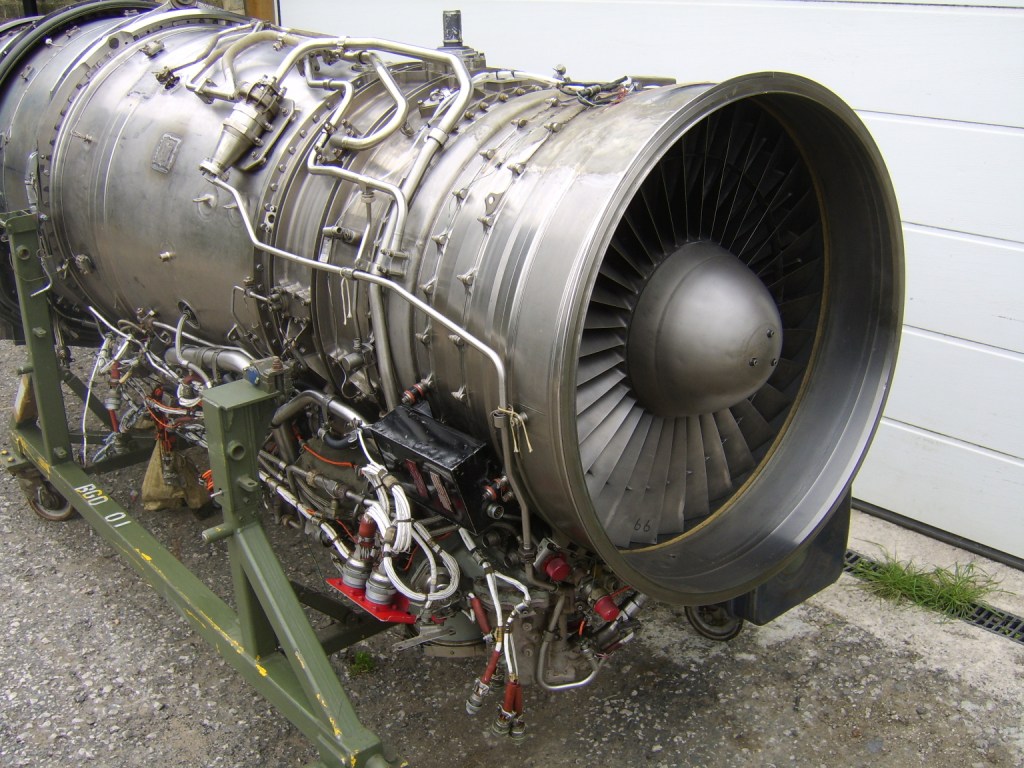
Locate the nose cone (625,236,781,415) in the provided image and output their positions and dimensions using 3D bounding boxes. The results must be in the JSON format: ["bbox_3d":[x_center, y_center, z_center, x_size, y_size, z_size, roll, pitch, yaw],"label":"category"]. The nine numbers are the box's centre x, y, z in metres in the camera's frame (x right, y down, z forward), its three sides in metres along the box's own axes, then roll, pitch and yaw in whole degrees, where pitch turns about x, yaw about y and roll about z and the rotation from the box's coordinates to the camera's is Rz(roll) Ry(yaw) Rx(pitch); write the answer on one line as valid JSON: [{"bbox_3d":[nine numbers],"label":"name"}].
[{"bbox_3d":[0.255,-0.050,1.084,0.220,0.220,0.116,-10,21,-36],"label":"nose cone"}]

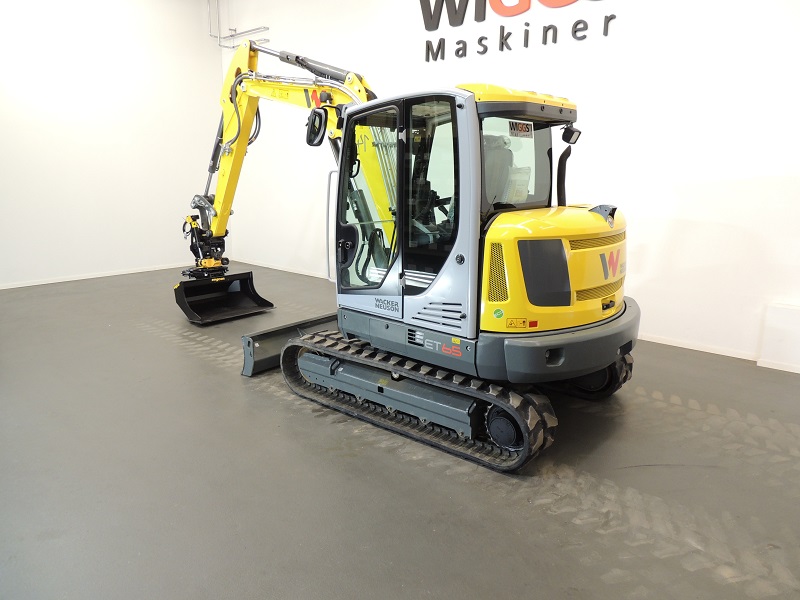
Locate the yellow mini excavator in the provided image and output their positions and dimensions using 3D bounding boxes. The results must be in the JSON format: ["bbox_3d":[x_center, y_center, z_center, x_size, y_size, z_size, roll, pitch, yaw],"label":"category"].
[{"bbox_3d":[-0.558,-1.006,5.505,5.737,3.394,2.000,11,16,38],"label":"yellow mini excavator"}]

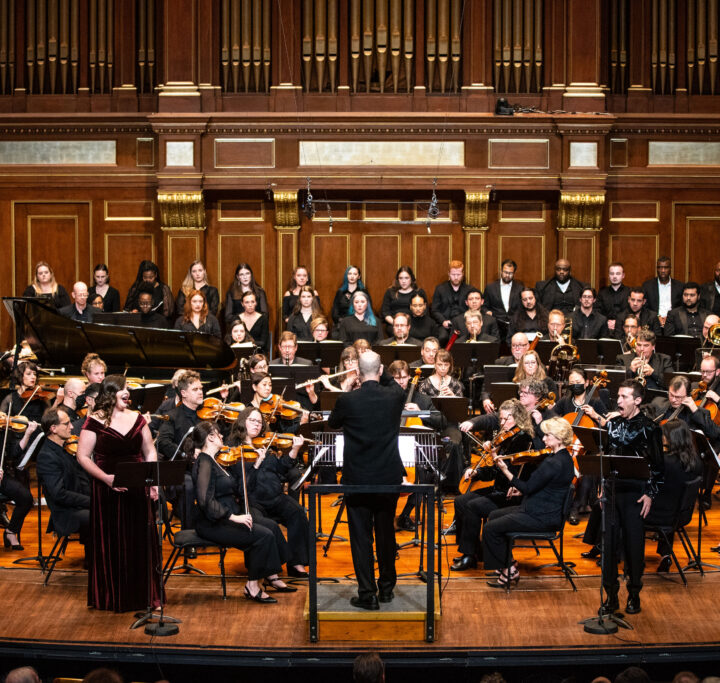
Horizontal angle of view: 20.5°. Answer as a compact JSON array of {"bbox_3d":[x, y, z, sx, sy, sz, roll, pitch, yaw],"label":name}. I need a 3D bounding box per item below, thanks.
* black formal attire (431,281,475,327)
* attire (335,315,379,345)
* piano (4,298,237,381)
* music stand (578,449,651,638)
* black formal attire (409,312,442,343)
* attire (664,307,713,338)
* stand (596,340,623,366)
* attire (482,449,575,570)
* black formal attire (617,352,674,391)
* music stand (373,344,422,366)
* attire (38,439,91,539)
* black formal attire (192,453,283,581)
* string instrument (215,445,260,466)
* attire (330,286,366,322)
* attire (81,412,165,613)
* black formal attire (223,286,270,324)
[{"bbox_3d":[1.017,-0.270,21.200,0.500,0.750,0.340,0,5,2],"label":"black formal attire"},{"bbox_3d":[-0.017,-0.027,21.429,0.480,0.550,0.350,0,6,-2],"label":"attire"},{"bbox_3d":[-2.476,0.460,19.150,2.550,1.800,1.550,1,6,10],"label":"piano"},{"bbox_3d":[1.847,1.452,14.557,0.510,1.190,0.420,1,6,9],"label":"music stand"},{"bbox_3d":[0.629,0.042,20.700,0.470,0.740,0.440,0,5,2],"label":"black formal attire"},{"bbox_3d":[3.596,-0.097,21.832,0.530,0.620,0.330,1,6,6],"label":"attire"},{"bbox_3d":[2.530,0.514,21.076,0.510,1.100,0.420,1,6,14],"label":"stand"},{"bbox_3d":[1.293,1.292,15.280,0.700,0.932,0.480,0,6,-2],"label":"attire"},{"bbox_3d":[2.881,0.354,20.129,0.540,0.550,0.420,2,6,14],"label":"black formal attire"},{"bbox_3d":[0.321,0.515,18.000,0.510,1.050,0.420,0,5,0],"label":"music stand"},{"bbox_3d":[-2.196,1.269,15.700,0.680,1.000,0.500,2,6,21],"label":"attire"},{"bbox_3d":[-0.938,1.340,15.250,0.670,0.980,0.480,2,5,15],"label":"black formal attire"},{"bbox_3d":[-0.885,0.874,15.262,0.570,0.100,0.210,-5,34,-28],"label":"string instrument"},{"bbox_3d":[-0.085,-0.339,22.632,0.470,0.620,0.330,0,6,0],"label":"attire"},{"bbox_3d":[-1.744,1.239,14.734,0.570,1.426,0.460,-3,7,-25],"label":"attire"},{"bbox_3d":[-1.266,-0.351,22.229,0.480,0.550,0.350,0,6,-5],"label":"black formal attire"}]

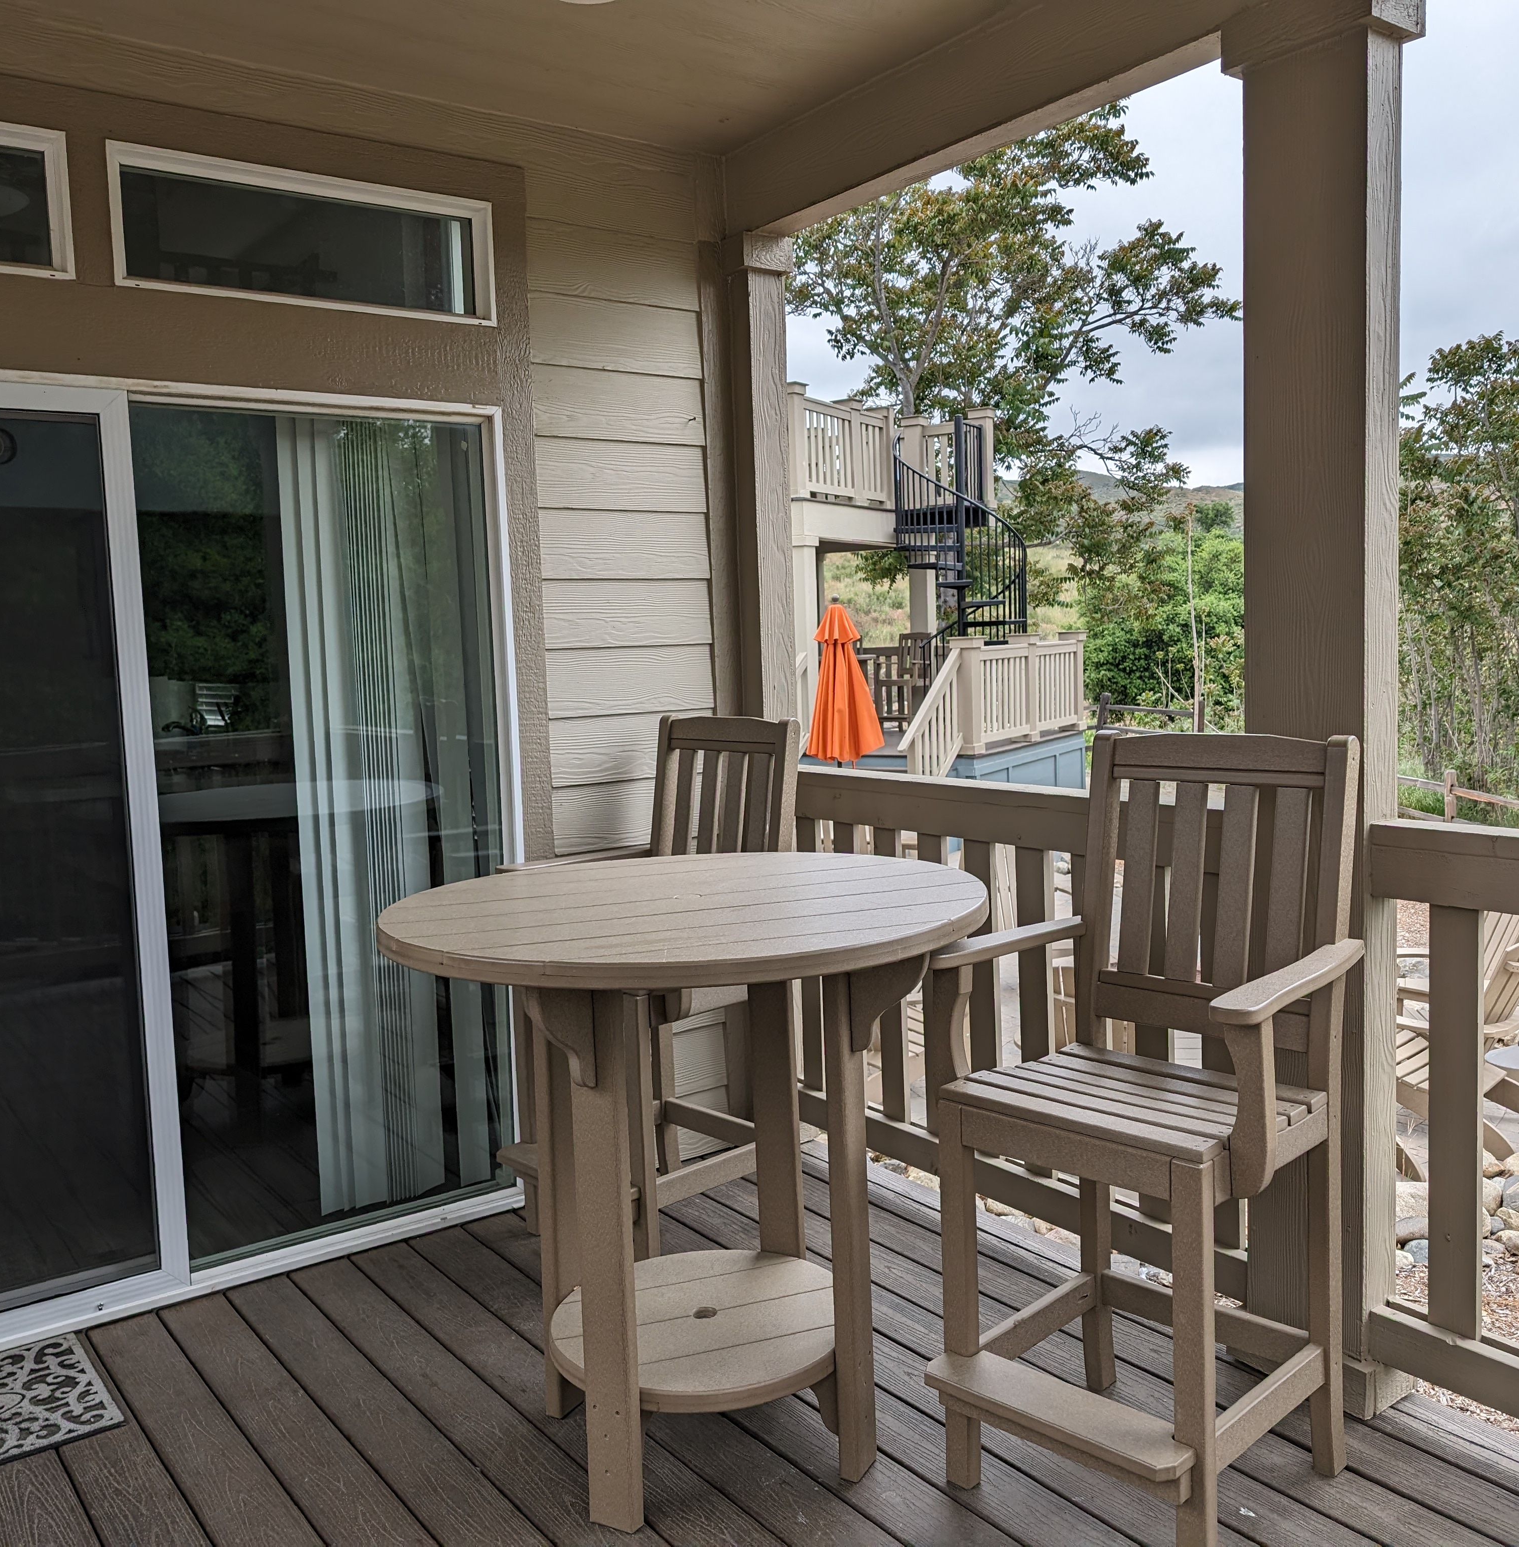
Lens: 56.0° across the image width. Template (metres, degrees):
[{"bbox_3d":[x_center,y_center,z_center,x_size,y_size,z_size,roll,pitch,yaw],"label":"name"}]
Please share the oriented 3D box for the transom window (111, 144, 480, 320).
[{"bbox_3d":[-1.006,-1.212,3.254,0.884,0.299,0.070,-6,6,-36],"label":"transom window"}]

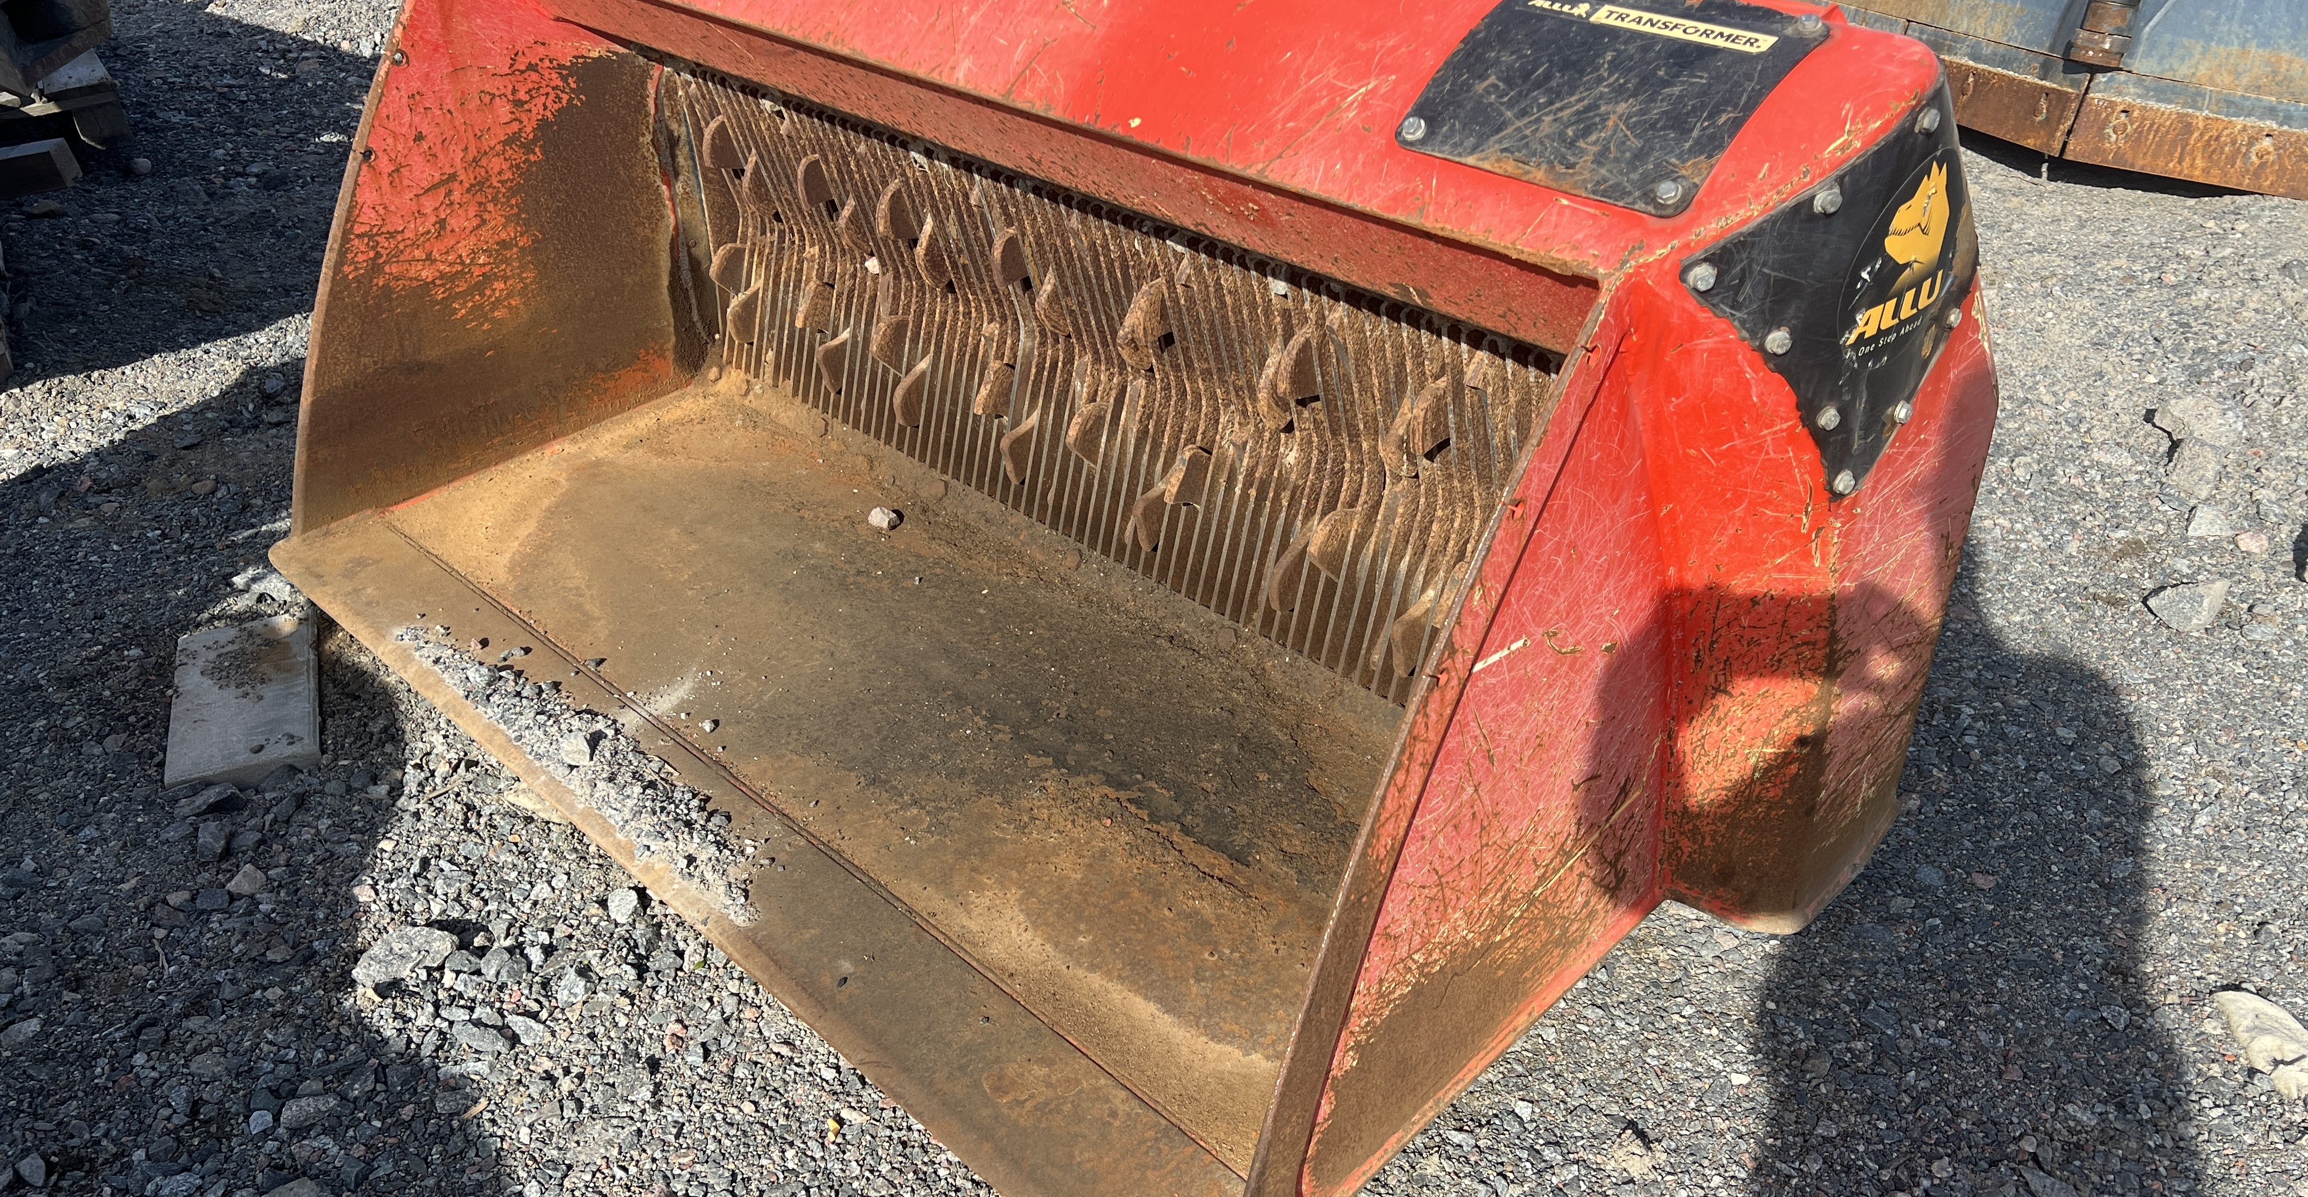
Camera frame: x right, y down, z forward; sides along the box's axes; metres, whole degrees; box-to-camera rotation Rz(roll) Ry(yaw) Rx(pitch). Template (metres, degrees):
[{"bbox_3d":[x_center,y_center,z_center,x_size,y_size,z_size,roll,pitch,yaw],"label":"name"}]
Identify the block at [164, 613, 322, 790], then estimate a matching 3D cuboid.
[{"bbox_3d":[-1.289,0.154,2.467,0.178,0.055,0.355,-15,36,-17],"label":"block"}]

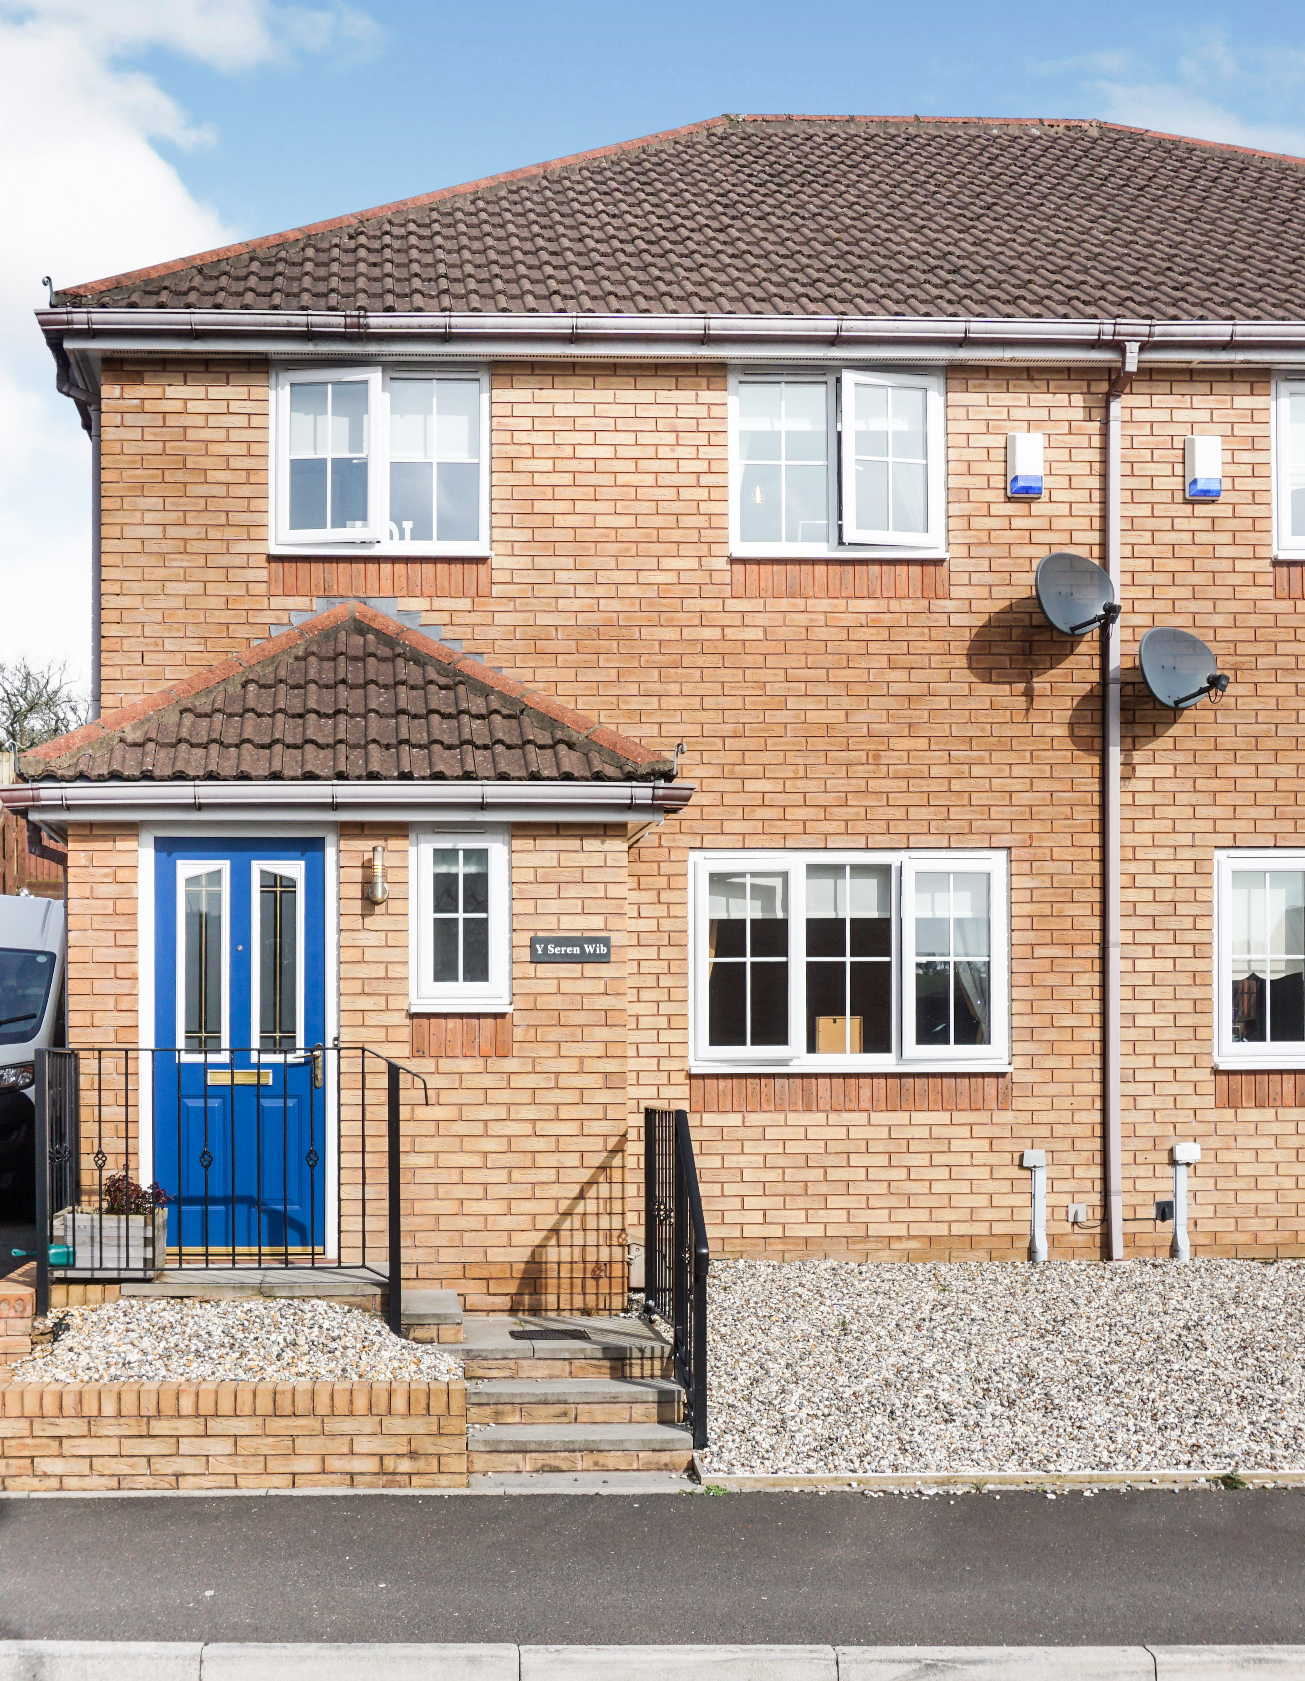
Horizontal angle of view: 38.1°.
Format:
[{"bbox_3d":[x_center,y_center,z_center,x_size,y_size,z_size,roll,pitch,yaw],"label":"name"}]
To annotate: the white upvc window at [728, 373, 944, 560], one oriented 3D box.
[{"bbox_3d":[1.011,-2.047,10.262,1.179,1.011,0.150,0,-1,-2],"label":"white upvc window"}]

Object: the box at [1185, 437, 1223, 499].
[{"bbox_3d":[3.013,-2.035,10.320,0.190,0.345,0.080,0,-1,-3],"label":"box"}]

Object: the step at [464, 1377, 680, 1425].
[{"bbox_3d":[-0.334,2.367,7.976,0.900,0.140,0.330,0,-1,-2],"label":"step"}]

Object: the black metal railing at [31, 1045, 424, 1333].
[{"bbox_3d":[-1.820,1.510,8.460,1.620,1.200,0.880,0,-4,-5],"label":"black metal railing"}]

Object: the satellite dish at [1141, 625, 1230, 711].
[{"bbox_3d":[2.817,-0.910,10.033,0.450,0.430,0.350,1,-1,-34],"label":"satellite dish"}]

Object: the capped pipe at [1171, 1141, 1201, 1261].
[{"bbox_3d":[2.890,1.952,10.219,0.148,0.644,0.110,0,-1,-2],"label":"capped pipe"}]

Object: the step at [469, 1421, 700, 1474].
[{"bbox_3d":[-0.290,2.470,7.680,0.910,0.145,0.340,1,-6,-5],"label":"step"}]

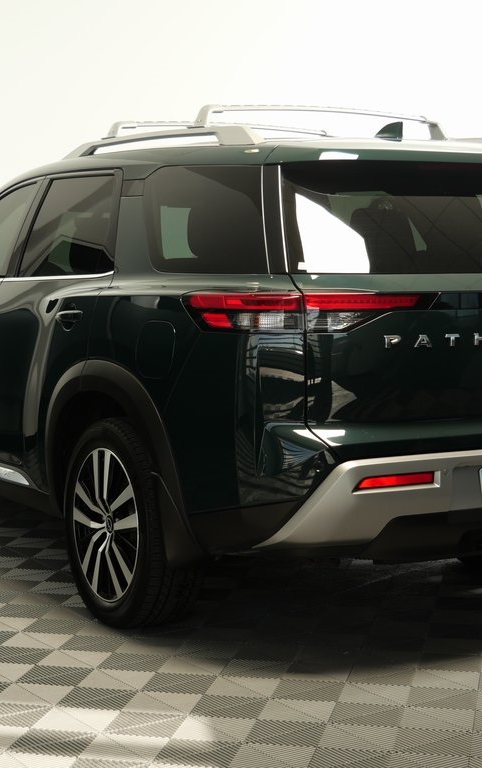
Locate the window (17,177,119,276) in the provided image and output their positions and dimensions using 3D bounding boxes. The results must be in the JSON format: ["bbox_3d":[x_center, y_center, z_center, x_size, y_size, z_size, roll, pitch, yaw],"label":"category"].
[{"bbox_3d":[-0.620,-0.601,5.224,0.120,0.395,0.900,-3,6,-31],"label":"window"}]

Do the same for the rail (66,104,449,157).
[{"bbox_3d":[0.177,-0.967,5.486,1.260,0.170,1.650,-3,6,-31],"label":"rail"}]

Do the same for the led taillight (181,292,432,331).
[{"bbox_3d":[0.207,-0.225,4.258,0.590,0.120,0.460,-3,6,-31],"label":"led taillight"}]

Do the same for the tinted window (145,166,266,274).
[{"bbox_3d":[-0.116,-0.548,4.488,0.130,0.360,0.750,-4,7,-41],"label":"tinted window"}]

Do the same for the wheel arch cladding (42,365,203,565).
[{"bbox_3d":[-0.402,0.239,4.726,0.130,0.635,1.230,-3,6,-31],"label":"wheel arch cladding"}]

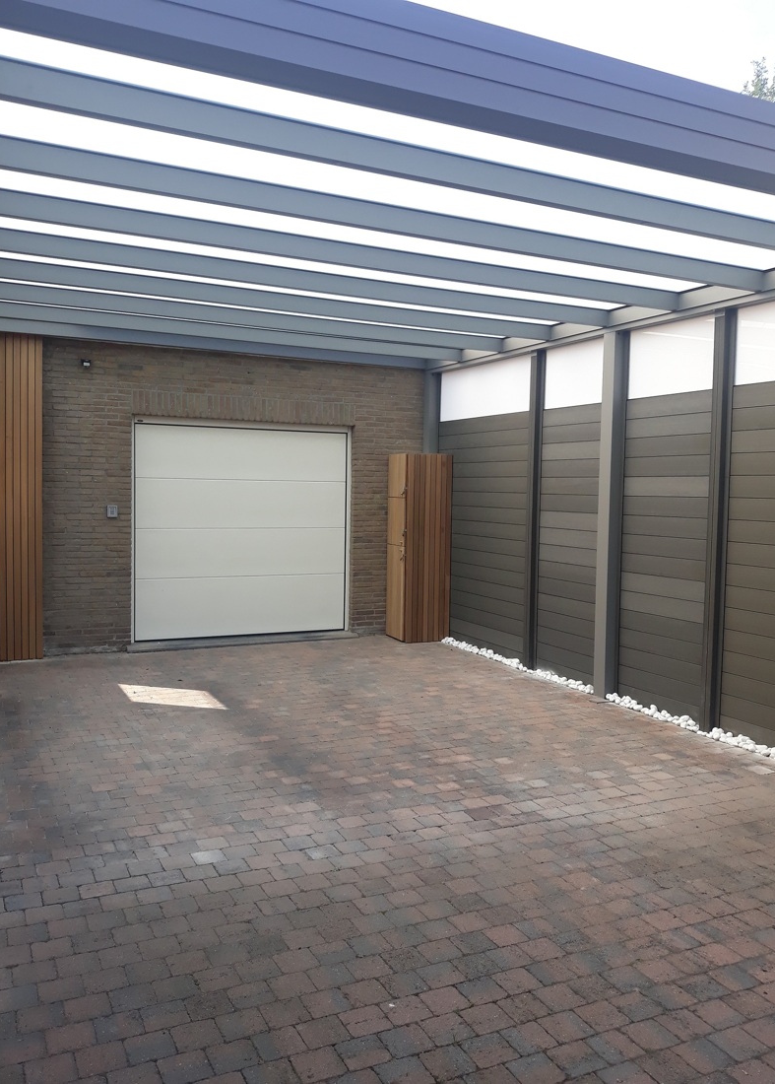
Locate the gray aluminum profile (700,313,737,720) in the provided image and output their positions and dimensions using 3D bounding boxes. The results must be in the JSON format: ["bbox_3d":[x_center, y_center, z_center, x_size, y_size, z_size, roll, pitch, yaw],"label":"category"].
[{"bbox_3d":[2.332,-0.132,5.953,0.120,2.955,0.086,-1,4,-29],"label":"gray aluminum profile"}]

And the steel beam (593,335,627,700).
[{"bbox_3d":[1.815,-0.197,6.843,0.140,2.945,0.135,-1,4,-29],"label":"steel beam"}]

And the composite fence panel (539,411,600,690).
[{"bbox_3d":[1.632,0.033,7.351,0.035,2.432,0.920,-1,4,-29],"label":"composite fence panel"}]

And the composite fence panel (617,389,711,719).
[{"bbox_3d":[2.135,0.096,6.434,0.035,2.437,0.923,-1,4,-29],"label":"composite fence panel"}]

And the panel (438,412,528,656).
[{"bbox_3d":[0.967,-0.053,8.564,0.035,2.422,1.710,-1,4,-29],"label":"panel"}]

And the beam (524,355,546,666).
[{"bbox_3d":[1.358,-0.265,7.750,0.110,2.920,0.085,-1,4,-29],"label":"beam"}]

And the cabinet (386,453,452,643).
[{"bbox_3d":[0.354,0.062,9.287,0.509,2.005,0.530,0,4,-23],"label":"cabinet"}]

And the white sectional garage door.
[{"bbox_3d":[-1.457,-0.096,8.731,2.260,2.126,0.045,-1,4,-29],"label":"white sectional garage door"}]

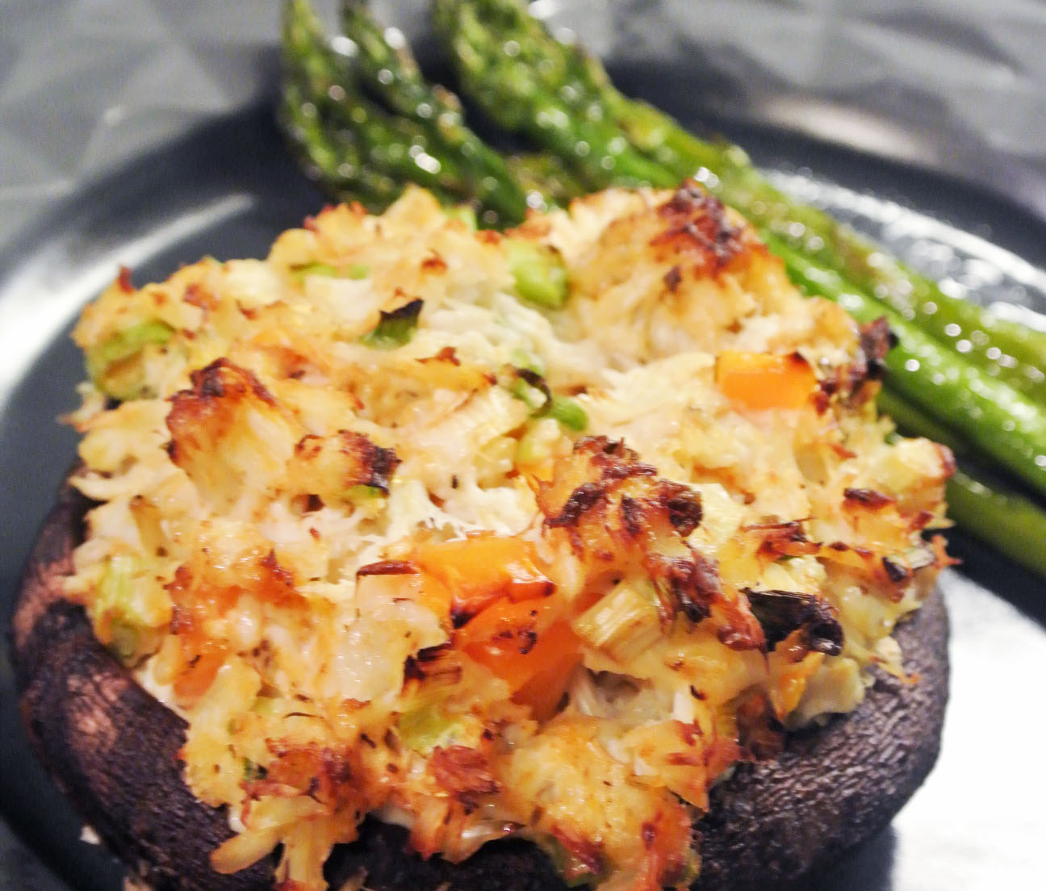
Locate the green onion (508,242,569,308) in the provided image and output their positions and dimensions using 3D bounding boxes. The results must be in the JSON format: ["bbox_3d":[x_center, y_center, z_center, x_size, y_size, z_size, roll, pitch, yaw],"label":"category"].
[{"bbox_3d":[0.002,-0.020,0.308,0.007,0.006,0.006,8,41,0],"label":"green onion"}]

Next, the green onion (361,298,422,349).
[{"bbox_3d":[-0.015,-0.014,0.298,0.007,0.005,0.004,8,41,0],"label":"green onion"}]

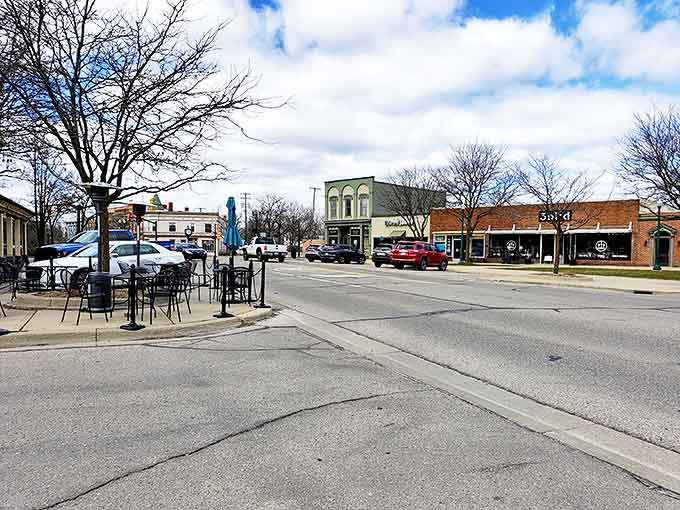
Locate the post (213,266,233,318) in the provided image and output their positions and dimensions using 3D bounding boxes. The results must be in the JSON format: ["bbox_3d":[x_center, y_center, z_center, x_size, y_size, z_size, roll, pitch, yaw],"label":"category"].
[{"bbox_3d":[-2.076,0.625,9.190,0.370,0.970,0.370,1,1,0],"label":"post"}]

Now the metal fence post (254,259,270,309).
[{"bbox_3d":[-1.605,0.605,10.690,0.370,0.970,0.370,1,1,0],"label":"metal fence post"}]

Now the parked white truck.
[{"bbox_3d":[-6.400,-0.489,43.000,2.030,1.950,5.800,1,1,-27],"label":"parked white truck"}]

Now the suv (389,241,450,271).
[{"bbox_3d":[5.309,0.046,33.600,1.920,1.800,4.800,1,1,33],"label":"suv"}]

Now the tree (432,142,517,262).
[{"bbox_3d":[9.933,-3.869,38.000,6.300,9.100,6.300,0,1,0],"label":"tree"}]

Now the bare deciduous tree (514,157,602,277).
[{"bbox_3d":[11.605,-2.157,27.000,4.500,6.300,4.500,0,1,0],"label":"bare deciduous tree"}]

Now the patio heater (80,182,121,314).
[{"bbox_3d":[-4.508,-0.143,9.626,0.820,2.400,0.820,1,1,0],"label":"patio heater"}]

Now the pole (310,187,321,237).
[{"bbox_3d":[-4.566,-6.203,88.000,2.000,11.200,0.400,2,1,0],"label":"pole"}]

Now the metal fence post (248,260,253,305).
[{"bbox_3d":[-2.011,0.624,11.500,0.090,0.990,0.090,0,1,0],"label":"metal fence post"}]

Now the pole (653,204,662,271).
[{"bbox_3d":[20.282,-1.188,32.457,0.460,4.300,0.460,1,1,0],"label":"pole"}]

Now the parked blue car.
[{"bbox_3d":[-9.433,0.020,20.900,1.970,1.870,5.400,1,1,39],"label":"parked blue car"}]

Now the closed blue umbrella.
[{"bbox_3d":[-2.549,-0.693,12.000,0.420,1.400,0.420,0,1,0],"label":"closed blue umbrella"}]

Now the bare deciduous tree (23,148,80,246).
[{"bbox_3d":[-21.467,-3.869,38.000,4.100,8.100,4.100,1,1,0],"label":"bare deciduous tree"}]

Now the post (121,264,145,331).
[{"bbox_3d":[-3.185,0.646,7.870,0.370,0.970,0.370,1,1,0],"label":"post"}]

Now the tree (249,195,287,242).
[{"bbox_3d":[-10.647,-4.773,75.000,5.600,8.300,5.600,0,1,0],"label":"tree"}]

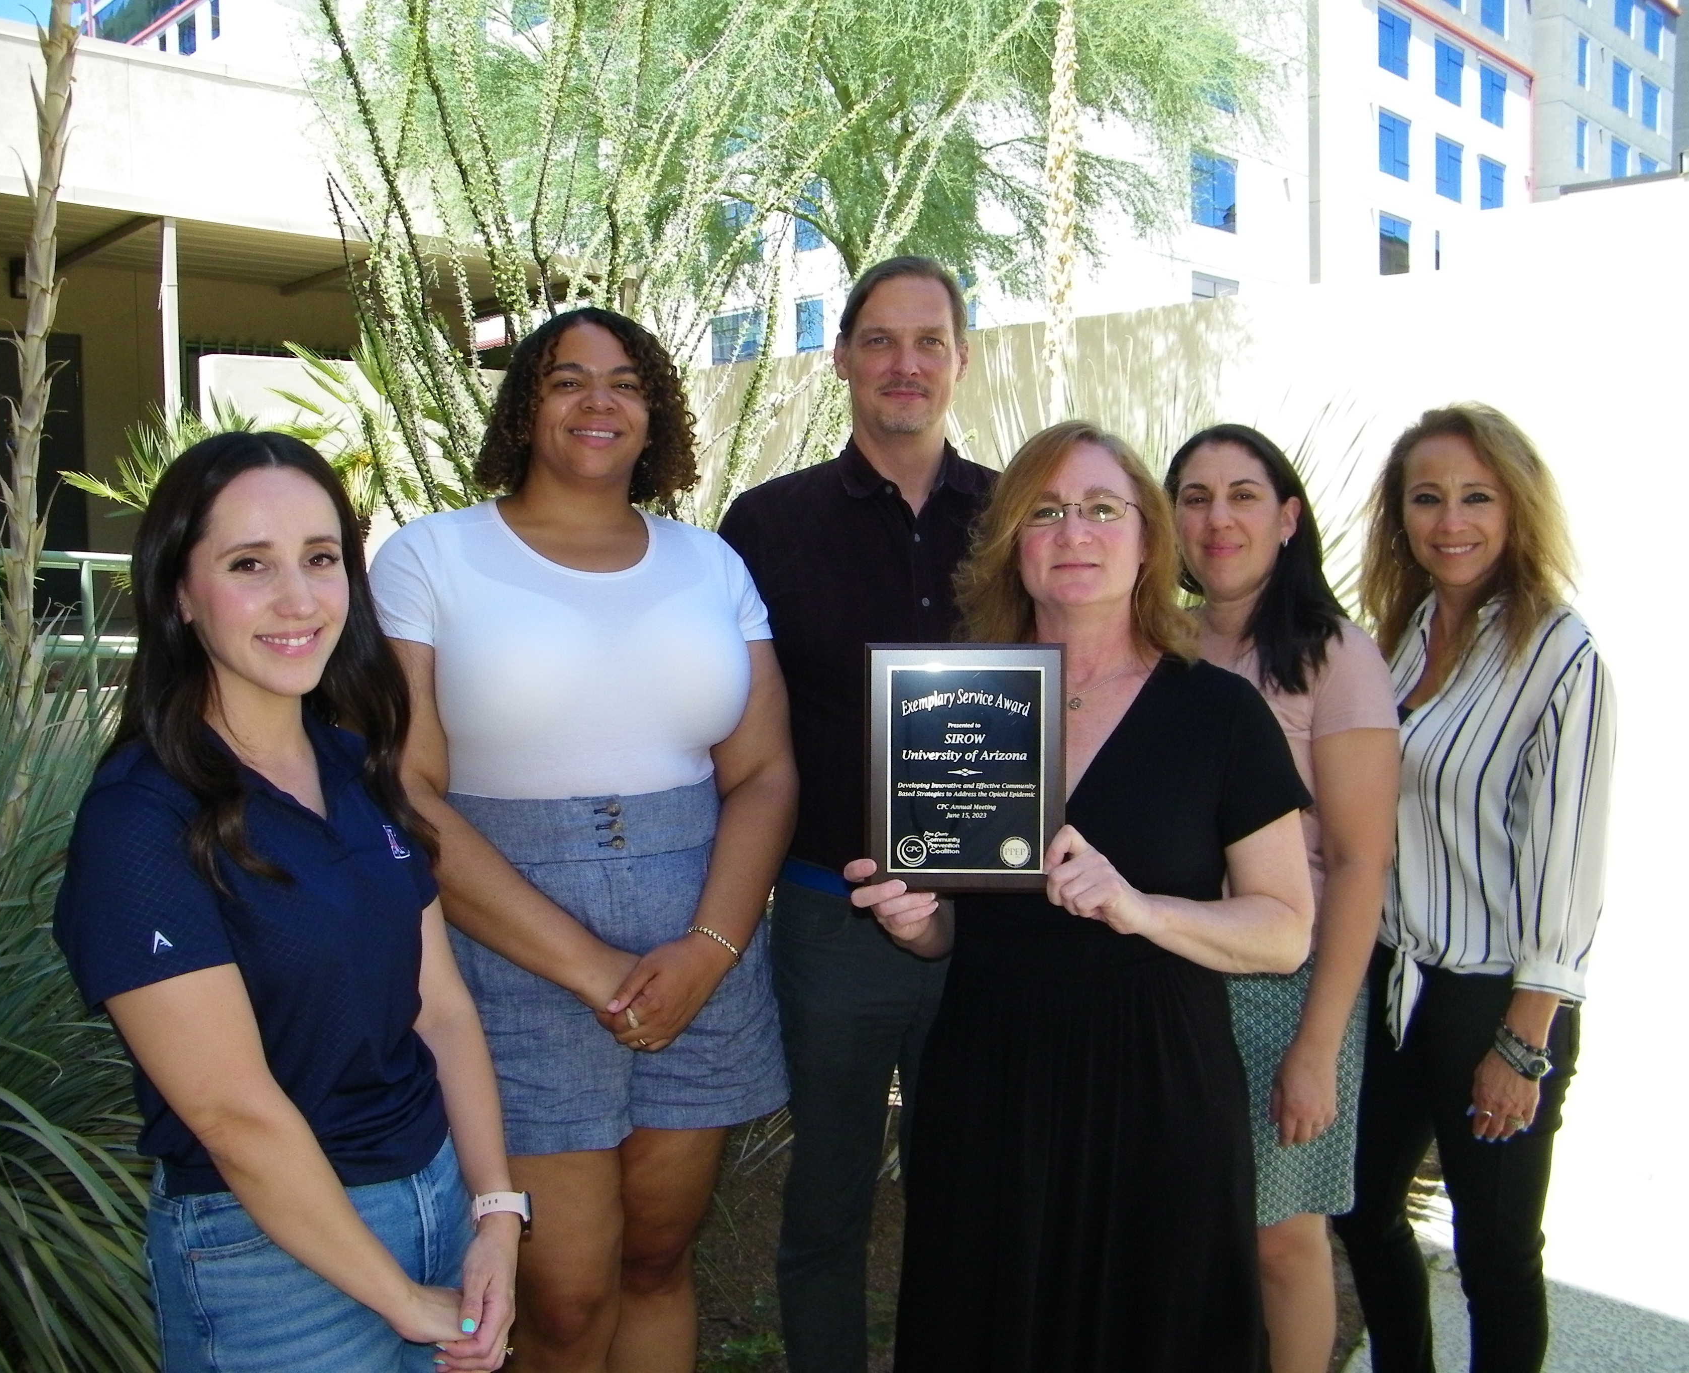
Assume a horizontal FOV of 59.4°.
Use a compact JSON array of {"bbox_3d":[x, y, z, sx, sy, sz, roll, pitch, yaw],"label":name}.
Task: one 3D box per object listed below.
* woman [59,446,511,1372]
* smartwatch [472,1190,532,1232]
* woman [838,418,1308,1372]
[{"bbox_3d":[-0.462,0.563,1.310,0.400,1.580,0.450,1,3,32],"label":"woman"},{"bbox_3d":[-0.292,0.447,1.260,0.052,0.036,0.058,-10,-39,-21],"label":"smartwatch"},{"bbox_3d":[0.294,0.489,1.800,0.530,1.620,0.440,0,3,13],"label":"woman"}]

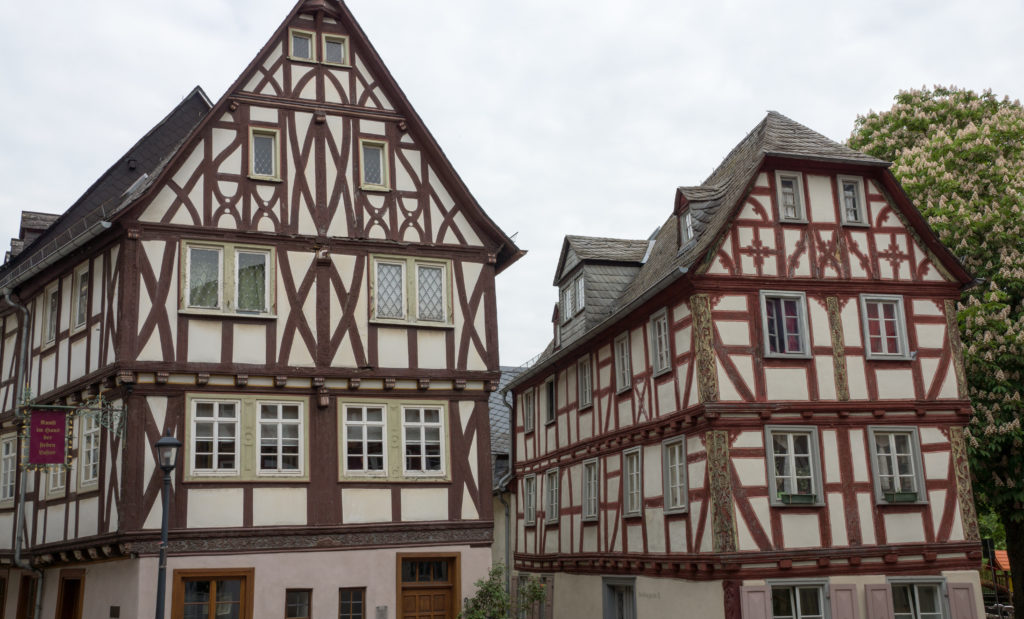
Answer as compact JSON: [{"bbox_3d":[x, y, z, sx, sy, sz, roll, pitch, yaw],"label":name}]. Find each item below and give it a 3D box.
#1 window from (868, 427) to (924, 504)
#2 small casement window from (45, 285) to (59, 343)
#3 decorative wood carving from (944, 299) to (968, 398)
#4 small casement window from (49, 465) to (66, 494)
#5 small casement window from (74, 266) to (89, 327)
[{"bbox_3d":[7.161,2.910,19.073,1.030,1.430,0.130,1,-14,-15],"label":"window"},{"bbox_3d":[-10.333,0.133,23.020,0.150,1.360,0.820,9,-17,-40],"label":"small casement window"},{"bbox_3d":[8.566,0.780,19.854,0.209,1.966,0.160,1,-14,-15],"label":"decorative wood carving"},{"bbox_3d":[-9.395,3.096,21.205,0.150,1.450,0.880,11,-18,-43],"label":"small casement window"},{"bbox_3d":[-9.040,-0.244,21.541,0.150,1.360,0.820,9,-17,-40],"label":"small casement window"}]

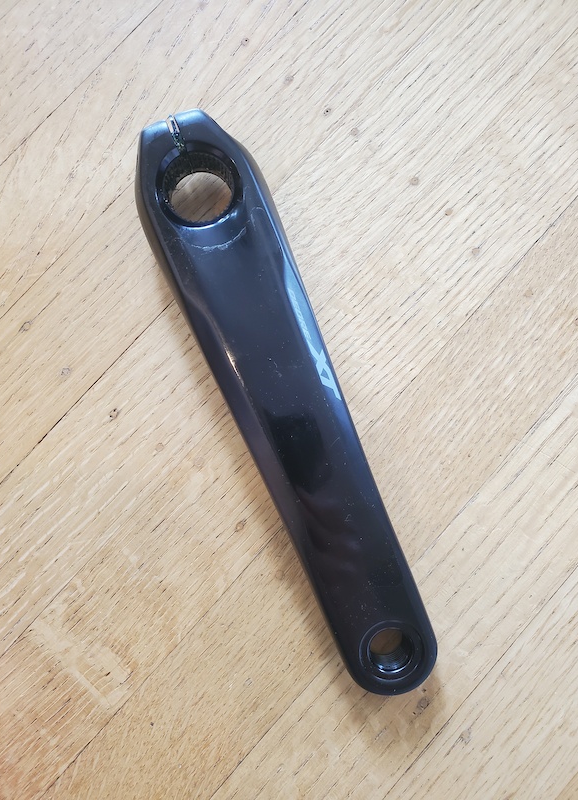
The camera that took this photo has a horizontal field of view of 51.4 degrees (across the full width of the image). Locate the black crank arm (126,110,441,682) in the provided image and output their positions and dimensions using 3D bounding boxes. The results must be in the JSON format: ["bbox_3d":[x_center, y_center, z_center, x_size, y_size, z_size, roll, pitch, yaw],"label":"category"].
[{"bbox_3d":[0.001,0.001,0.215,0.045,0.028,0.210,-23,88,-2],"label":"black crank arm"}]

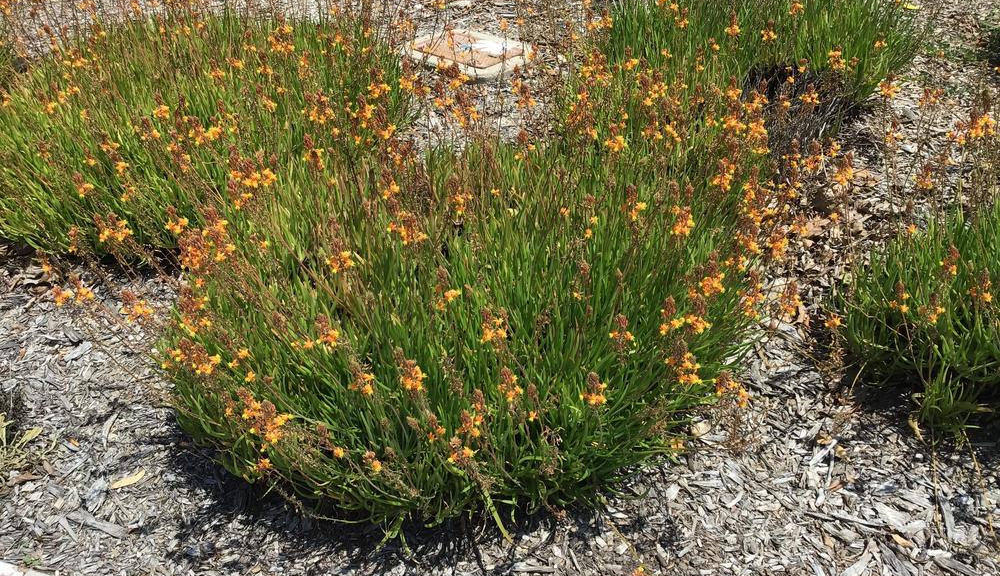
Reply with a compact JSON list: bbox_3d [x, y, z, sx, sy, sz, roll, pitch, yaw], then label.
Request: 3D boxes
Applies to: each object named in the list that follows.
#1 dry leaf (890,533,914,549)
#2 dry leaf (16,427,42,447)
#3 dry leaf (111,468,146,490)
[{"bbox_3d":[0.798,0.502,1.773,0.018,0.012,0.047,-26,42,-32],"label":"dry leaf"},{"bbox_3d":[-1.051,0.334,2.004,0.022,0.030,0.060,16,37,22],"label":"dry leaf"},{"bbox_3d":[-0.792,0.407,1.911,0.022,0.013,0.074,29,44,35],"label":"dry leaf"}]

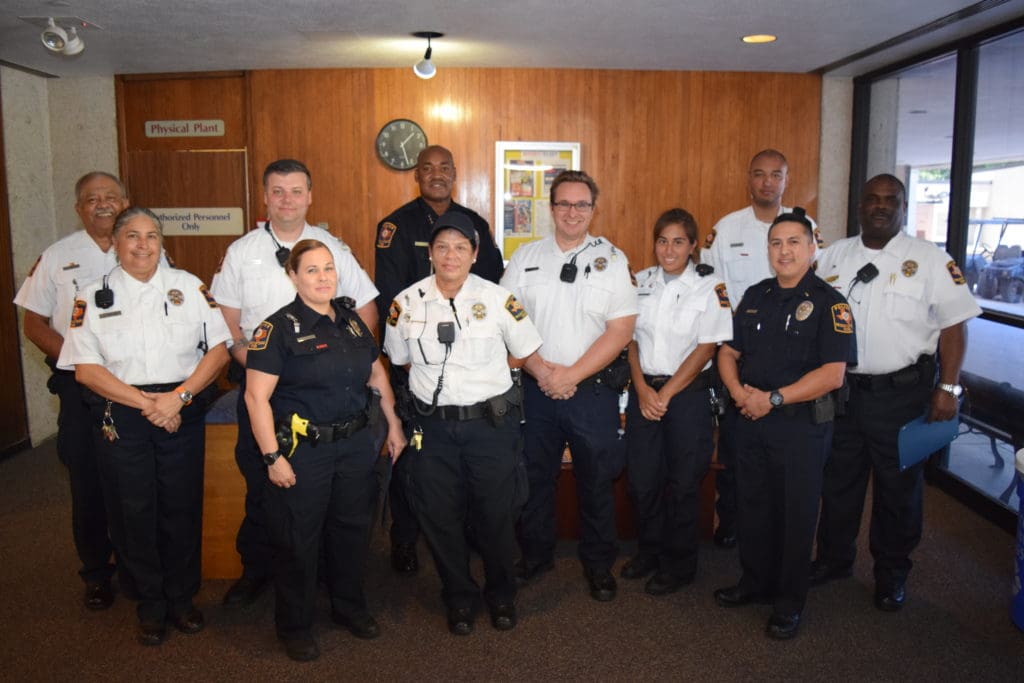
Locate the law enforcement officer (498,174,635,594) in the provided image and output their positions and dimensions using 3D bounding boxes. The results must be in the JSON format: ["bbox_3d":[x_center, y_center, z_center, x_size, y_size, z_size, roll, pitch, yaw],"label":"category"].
[{"bbox_3d":[0.236,0.192,3.213,0.580,1.780,0.420,2,9,15],"label":"law enforcement officer"}]

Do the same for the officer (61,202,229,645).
[{"bbox_3d":[-1.330,0.309,2.852,0.570,1.624,0.400,-5,10,-28],"label":"officer"}]

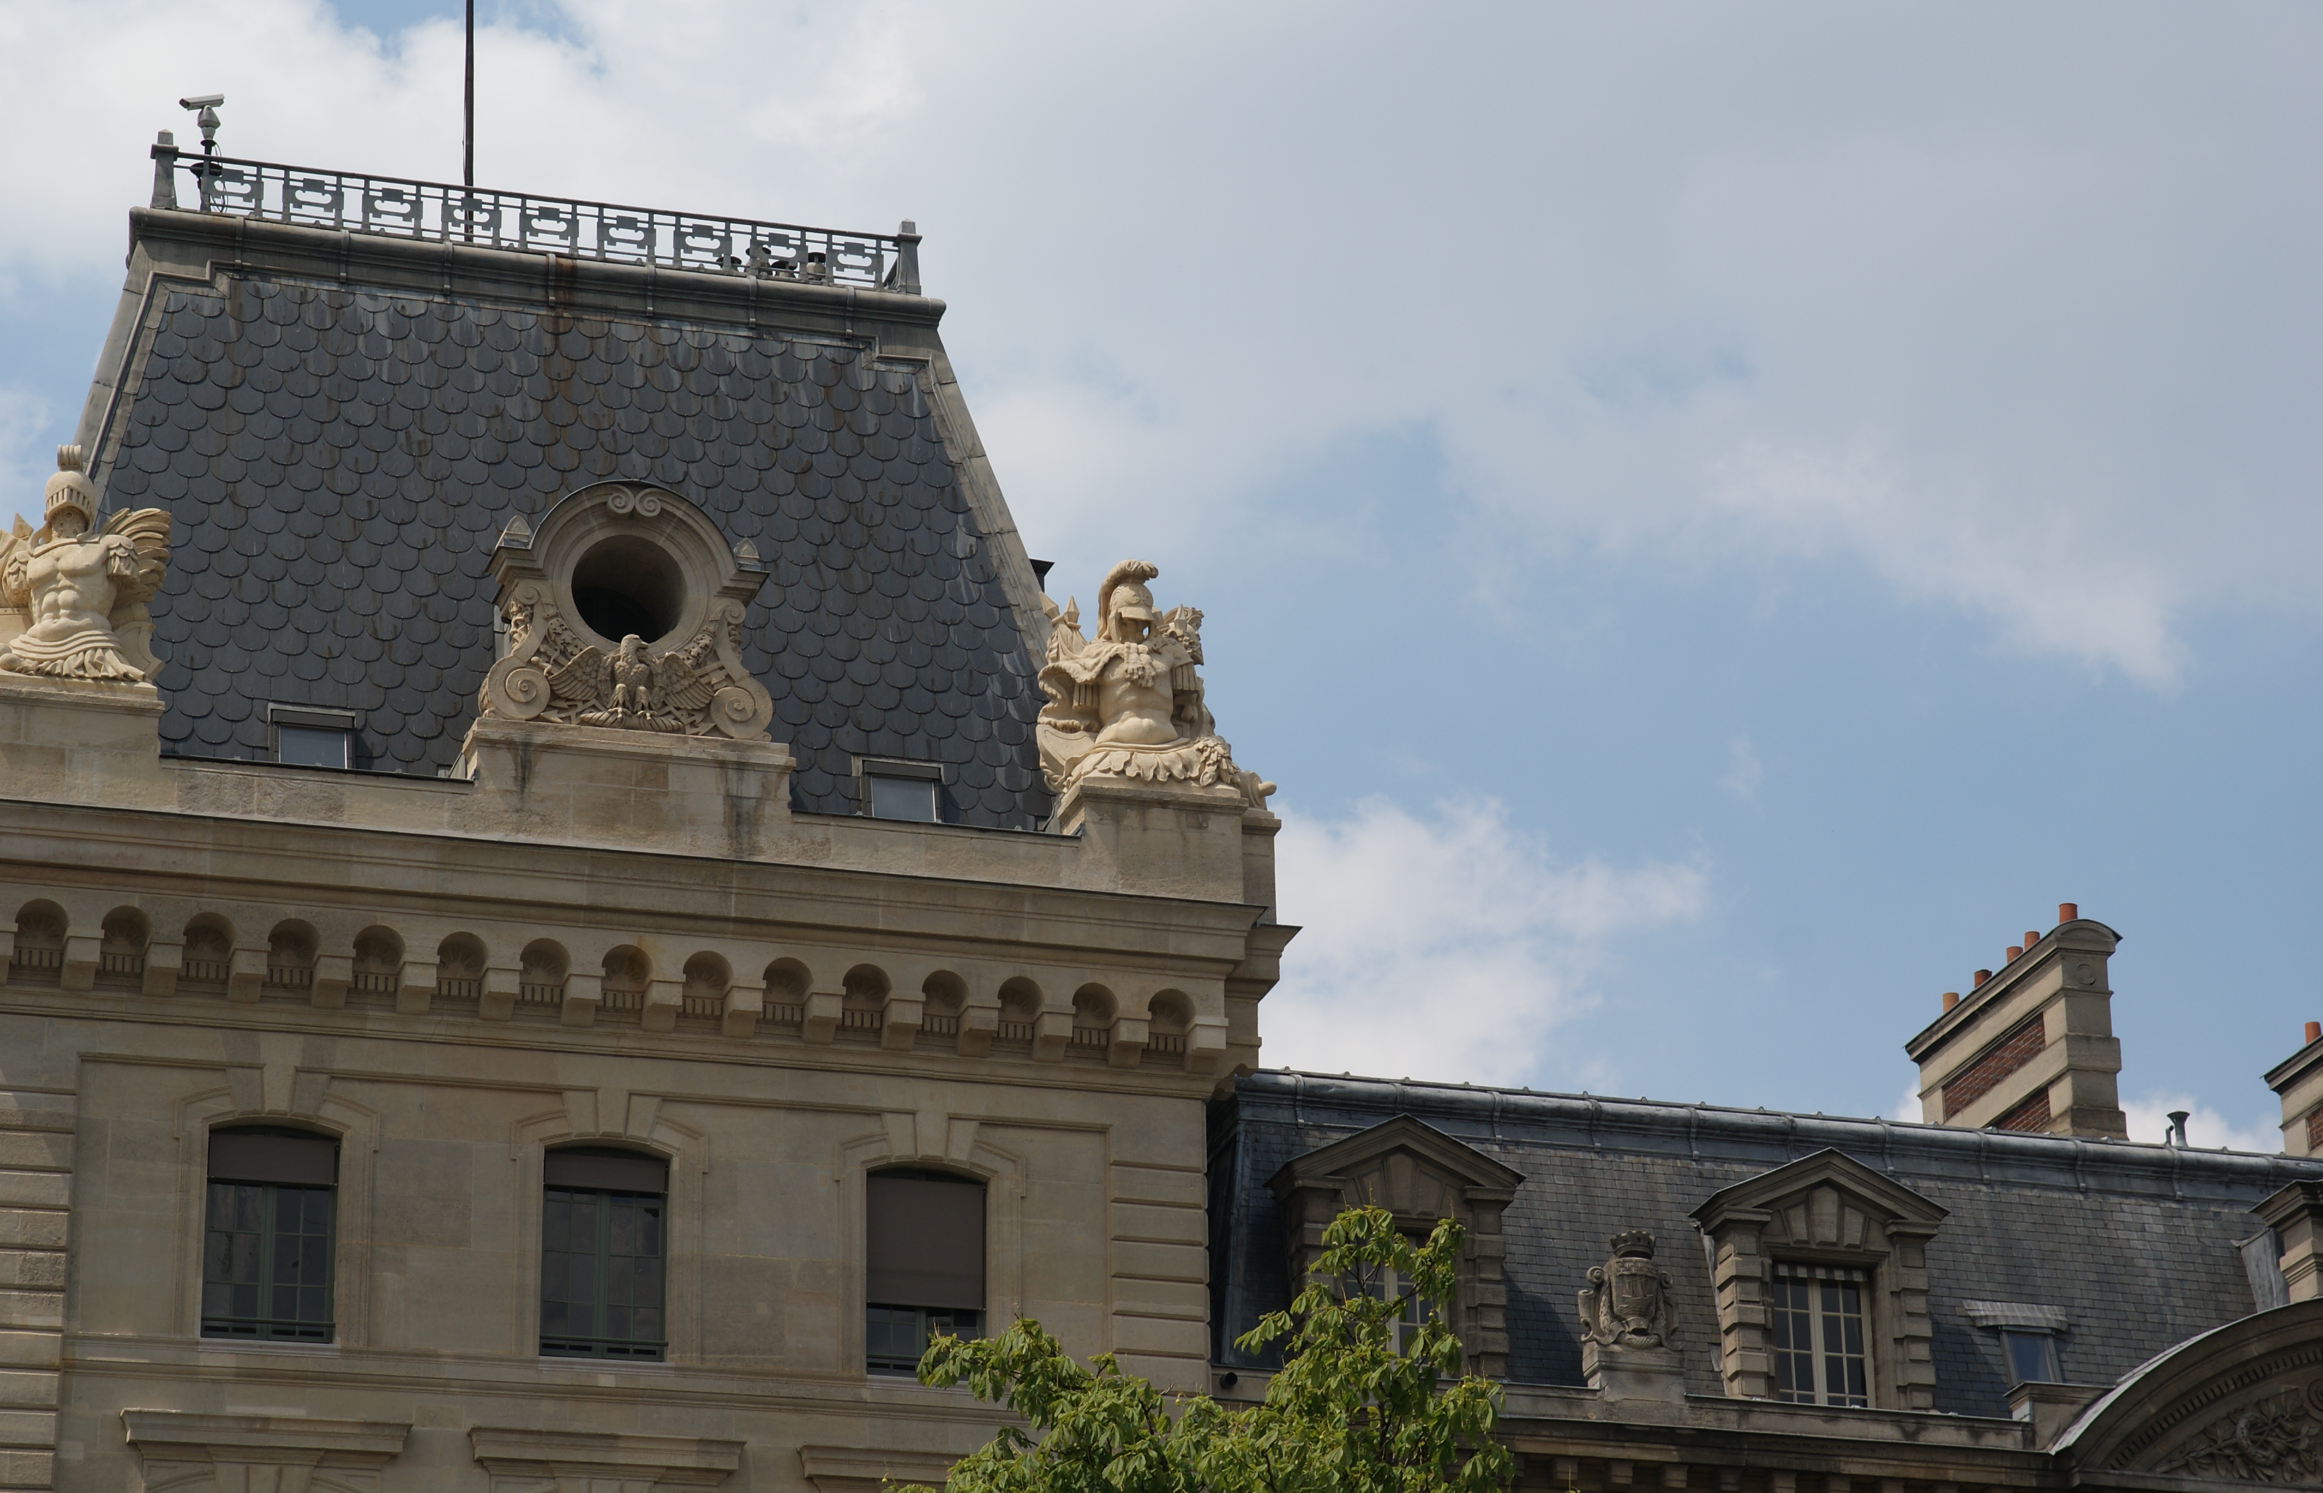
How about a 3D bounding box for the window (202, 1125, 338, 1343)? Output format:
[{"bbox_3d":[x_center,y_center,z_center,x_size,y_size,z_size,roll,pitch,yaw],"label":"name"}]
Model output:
[{"bbox_3d":[-8.374,4.586,63.787,1.220,2.086,0.280,5,-22,-16],"label":"window"}]

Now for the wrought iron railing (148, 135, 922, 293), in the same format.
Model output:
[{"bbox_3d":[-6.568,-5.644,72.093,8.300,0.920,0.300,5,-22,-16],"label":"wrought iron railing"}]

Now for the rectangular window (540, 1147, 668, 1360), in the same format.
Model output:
[{"bbox_3d":[-5.310,4.830,64.708,1.220,2.086,0.280,5,-22,-16],"label":"rectangular window"}]

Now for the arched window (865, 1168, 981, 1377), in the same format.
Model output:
[{"bbox_3d":[-2.275,5.086,65.615,1.220,2.086,0.280,5,-22,-16],"label":"arched window"}]

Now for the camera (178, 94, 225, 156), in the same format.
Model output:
[{"bbox_3d":[-10.180,-6.579,71.927,0.430,0.580,0.220,12,-24,-30],"label":"camera"}]

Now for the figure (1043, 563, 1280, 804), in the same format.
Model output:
[{"bbox_3d":[-0.097,-0.485,68.148,2.000,2.350,1.300,5,-22,-16],"label":"figure"}]

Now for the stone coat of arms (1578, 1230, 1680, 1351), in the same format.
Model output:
[{"bbox_3d":[4.702,5.471,68.283,0.900,1.180,0.450,5,-22,-16],"label":"stone coat of arms"}]

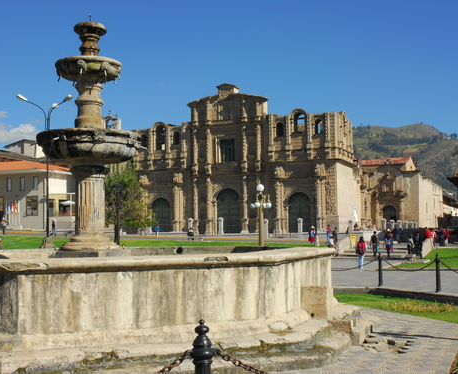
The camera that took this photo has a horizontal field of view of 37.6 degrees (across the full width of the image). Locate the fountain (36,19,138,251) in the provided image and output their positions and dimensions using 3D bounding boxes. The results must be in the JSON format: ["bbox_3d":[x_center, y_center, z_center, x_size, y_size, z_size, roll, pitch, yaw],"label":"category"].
[{"bbox_3d":[-2.246,-0.804,10.600,1.600,3.704,1.600,-1,-4,0],"label":"fountain"}]

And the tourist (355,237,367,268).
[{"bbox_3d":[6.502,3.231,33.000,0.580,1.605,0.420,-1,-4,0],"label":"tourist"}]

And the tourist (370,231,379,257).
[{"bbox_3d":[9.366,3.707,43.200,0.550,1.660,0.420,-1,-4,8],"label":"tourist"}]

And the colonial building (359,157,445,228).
[{"bbox_3d":[29.530,2.257,112.109,10.000,11.500,28.000,-3,-5,24],"label":"colonial building"}]

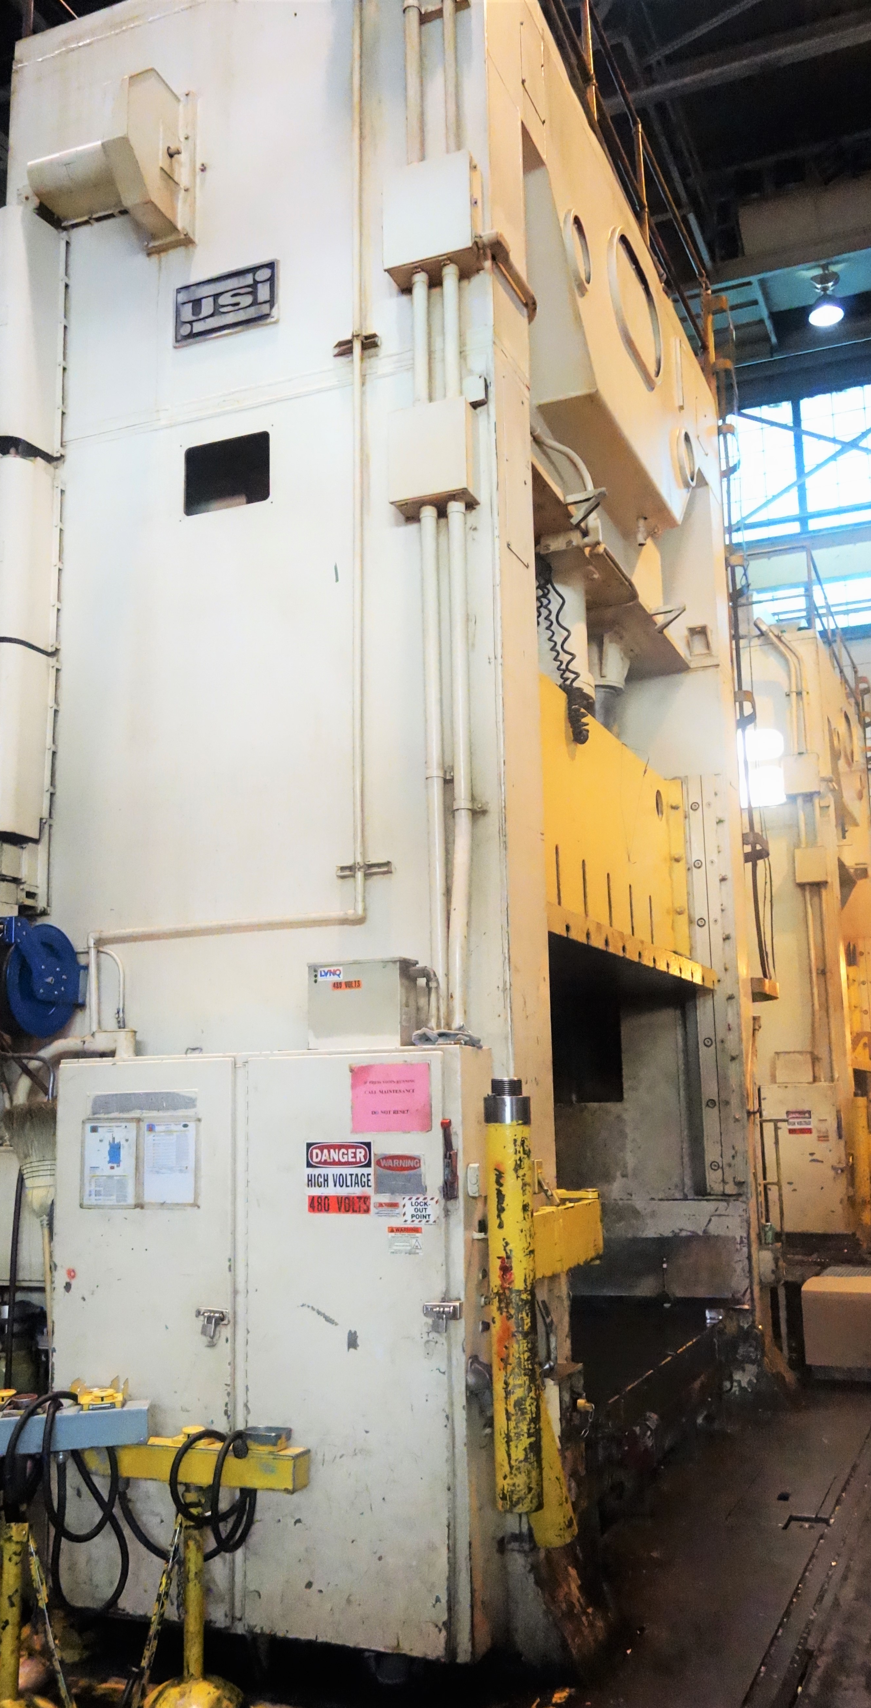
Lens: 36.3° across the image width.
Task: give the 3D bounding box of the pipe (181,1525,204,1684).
[{"bbox_3d":[-0.750,2.314,4.110,0.060,0.480,0.060,-1,-11,0],"label":"pipe"}]

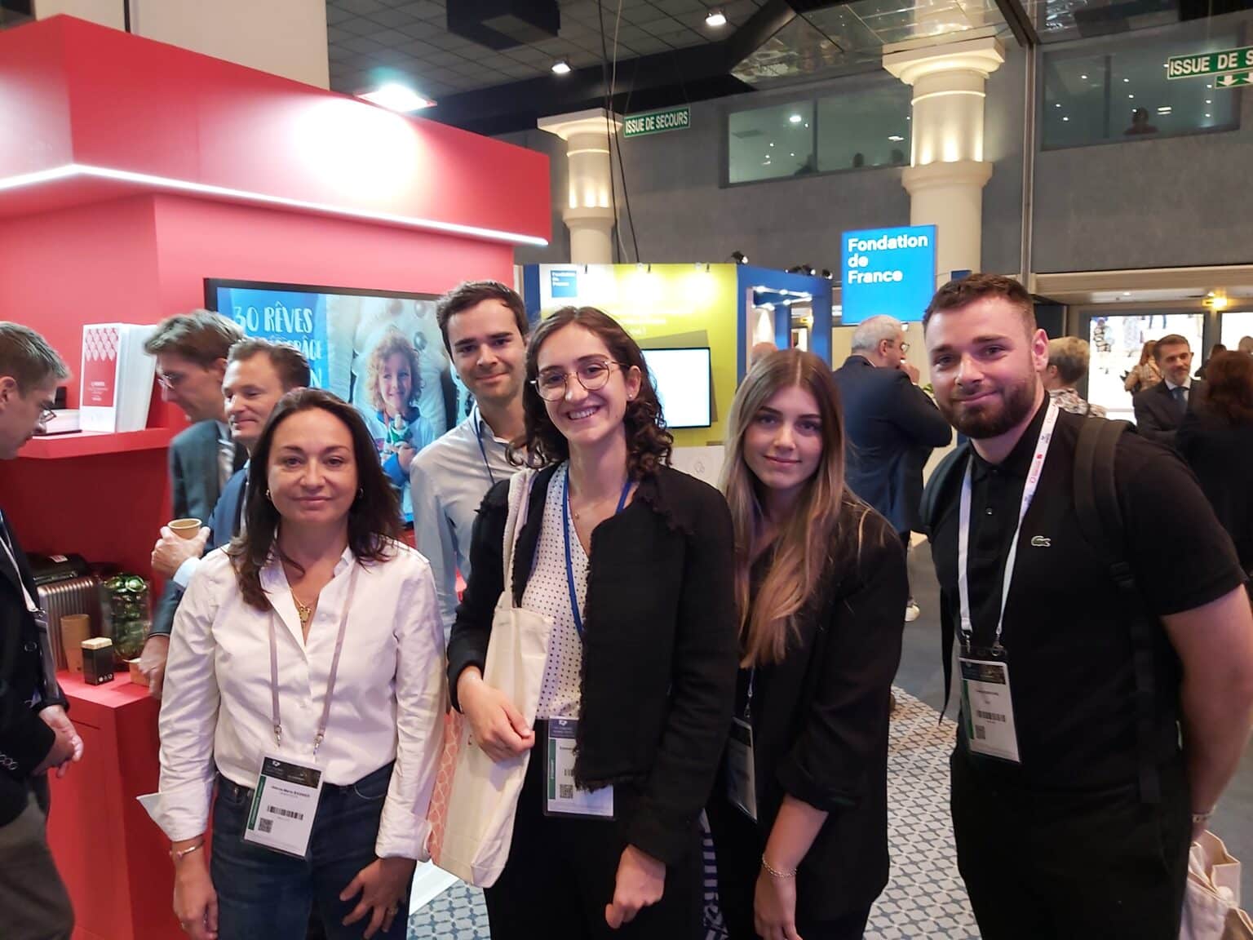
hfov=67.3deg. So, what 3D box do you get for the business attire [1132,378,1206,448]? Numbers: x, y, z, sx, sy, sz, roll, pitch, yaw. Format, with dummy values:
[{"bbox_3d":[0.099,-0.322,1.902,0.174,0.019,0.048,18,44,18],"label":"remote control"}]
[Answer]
[{"bbox_3d":[2.658,-0.105,4.540,0.470,0.680,0.290,0,7,8],"label":"business attire"}]

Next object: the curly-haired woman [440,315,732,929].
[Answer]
[{"bbox_3d":[-0.036,0.568,1.640,0.480,1.683,0.340,1,7,17],"label":"curly-haired woman"}]

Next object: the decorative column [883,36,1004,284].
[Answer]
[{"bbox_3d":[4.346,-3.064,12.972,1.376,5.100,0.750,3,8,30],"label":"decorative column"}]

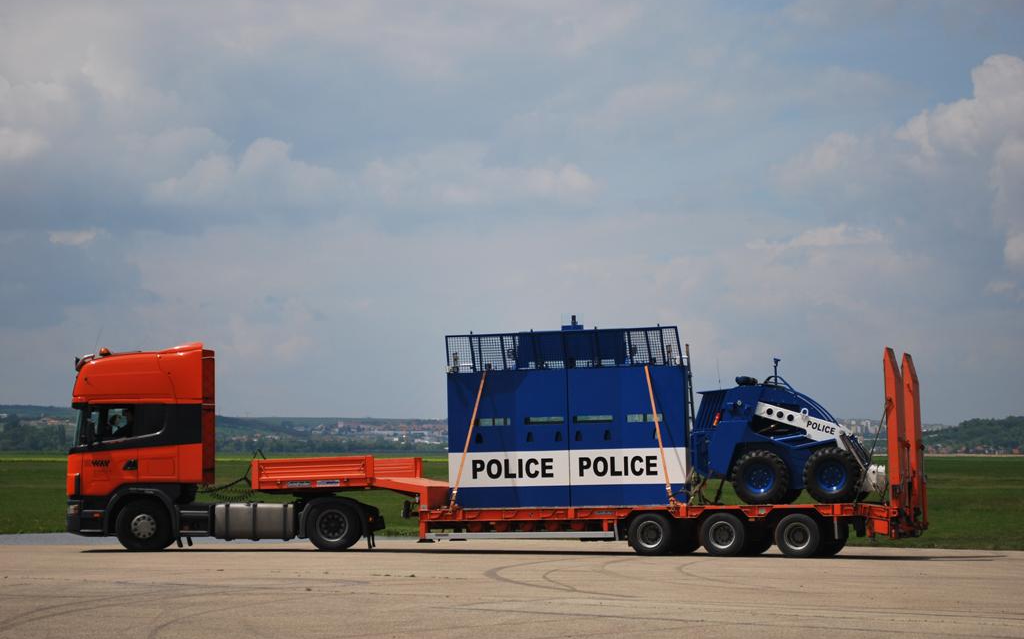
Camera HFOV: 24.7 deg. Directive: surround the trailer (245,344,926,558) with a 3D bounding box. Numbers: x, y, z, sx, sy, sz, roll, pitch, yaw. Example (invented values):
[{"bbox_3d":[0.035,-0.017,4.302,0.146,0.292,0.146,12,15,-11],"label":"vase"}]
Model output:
[{"bbox_3d":[1.384,2.532,44.418,12.700,3.750,2.600,-1,-3,18],"label":"trailer"}]

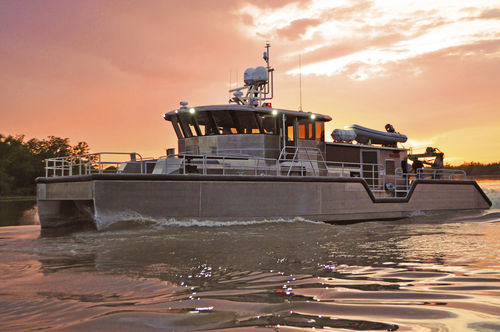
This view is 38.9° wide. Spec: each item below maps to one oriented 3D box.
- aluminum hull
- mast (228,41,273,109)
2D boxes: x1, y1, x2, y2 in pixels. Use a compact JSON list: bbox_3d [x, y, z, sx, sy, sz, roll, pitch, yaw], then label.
[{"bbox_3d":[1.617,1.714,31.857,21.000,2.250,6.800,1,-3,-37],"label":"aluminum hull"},{"bbox_3d":[0.070,-4.030,30.800,1.400,2.800,1.550,1,-3,-37],"label":"mast"}]

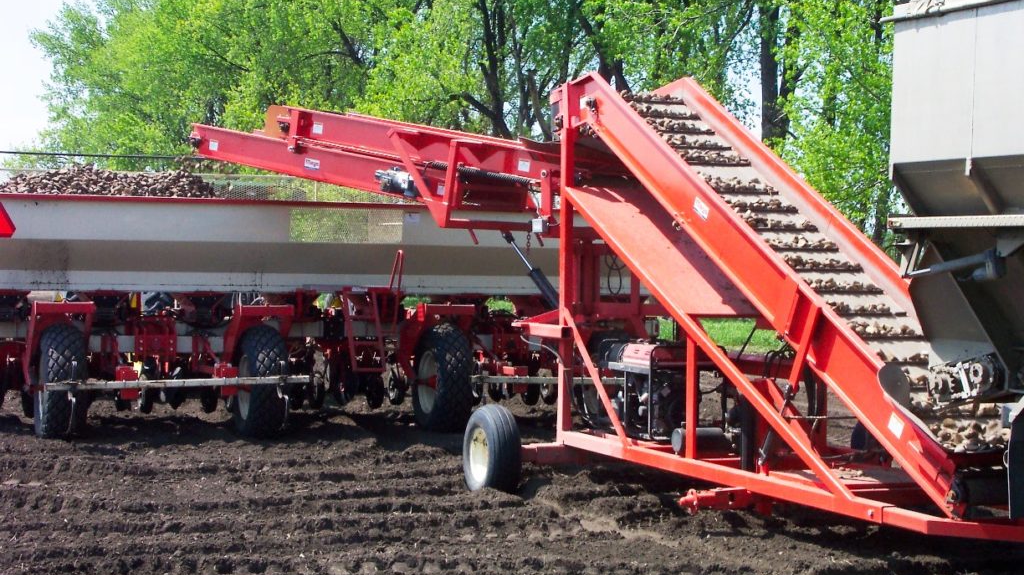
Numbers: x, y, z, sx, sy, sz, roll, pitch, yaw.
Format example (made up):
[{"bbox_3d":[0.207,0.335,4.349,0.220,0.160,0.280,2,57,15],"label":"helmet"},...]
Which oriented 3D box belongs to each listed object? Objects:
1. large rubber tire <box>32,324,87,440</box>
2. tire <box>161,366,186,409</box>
[{"bbox_3d":[-4.325,0.965,16.615,0.350,1.200,1.200,0,2,-21],"label":"large rubber tire"},{"bbox_3d":[-3.454,1.020,17.704,0.160,0.480,0.480,0,2,-21],"label":"tire"}]

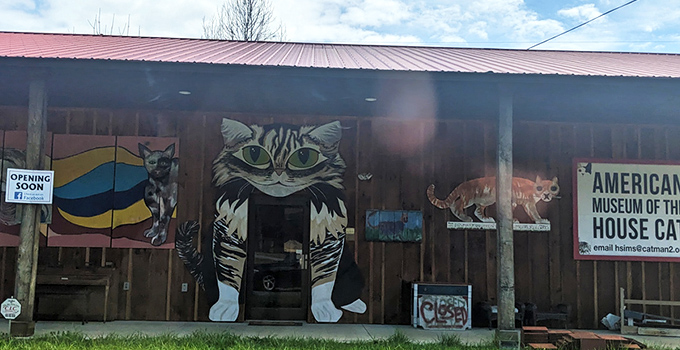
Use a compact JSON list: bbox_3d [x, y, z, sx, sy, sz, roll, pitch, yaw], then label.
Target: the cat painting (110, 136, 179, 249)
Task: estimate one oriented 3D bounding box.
[{"bbox_3d":[-3.158,0.283,8.657,1.009,1.811,0.040,1,-6,-2],"label":"cat painting"}]

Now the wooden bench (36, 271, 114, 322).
[{"bbox_3d":[-4.168,1.893,8.260,1.270,0.820,0.400,1,-6,-2],"label":"wooden bench"}]

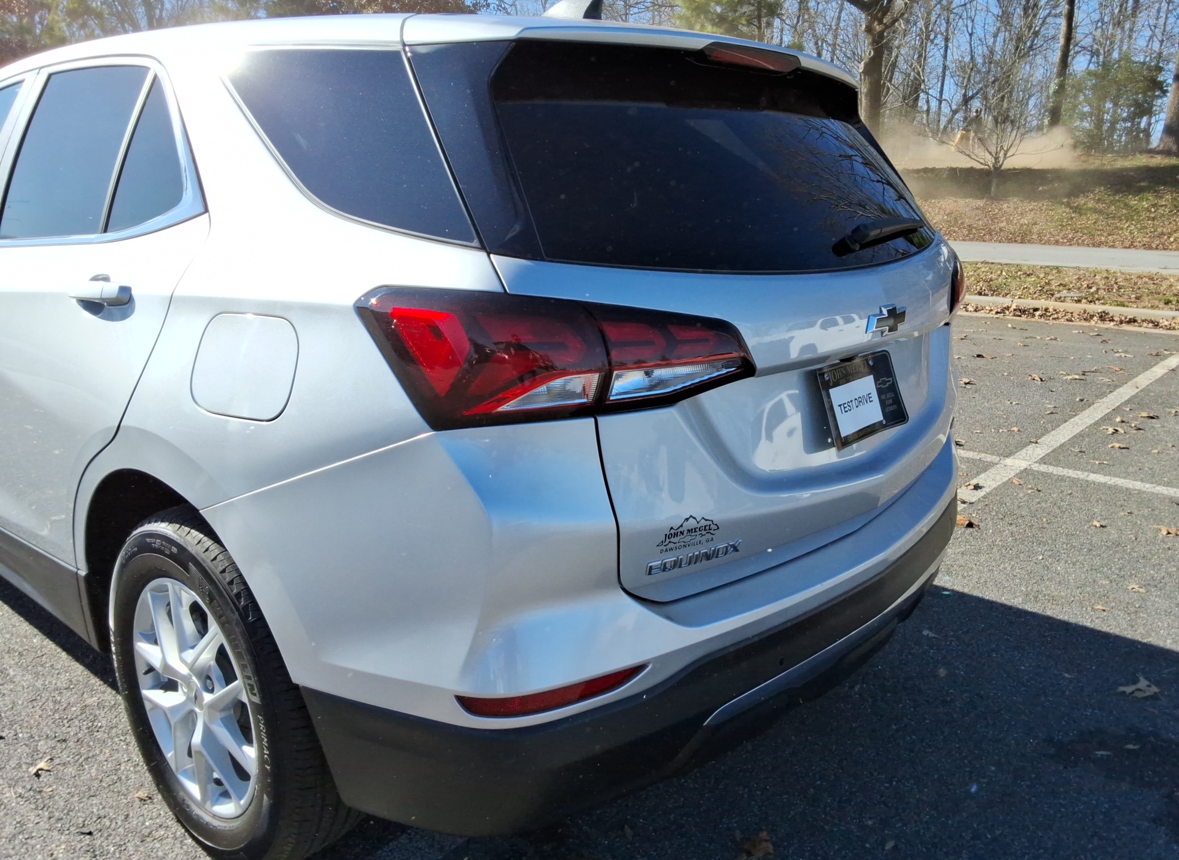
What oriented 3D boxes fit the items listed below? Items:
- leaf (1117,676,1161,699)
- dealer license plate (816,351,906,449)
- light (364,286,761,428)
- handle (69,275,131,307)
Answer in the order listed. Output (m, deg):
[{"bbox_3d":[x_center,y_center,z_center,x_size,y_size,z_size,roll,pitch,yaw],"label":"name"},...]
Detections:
[{"bbox_3d":[1.474,0.684,2.554,0.116,0.030,0.108,8,16,28],"label":"leaf"},{"bbox_3d":[0.513,-0.059,1.773,0.012,0.152,0.304,-16,0,43],"label":"dealer license plate"},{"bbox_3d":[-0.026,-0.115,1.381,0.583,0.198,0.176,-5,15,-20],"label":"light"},{"bbox_3d":[-0.915,-0.257,1.752,0.225,0.045,0.050,12,19,39],"label":"handle"}]

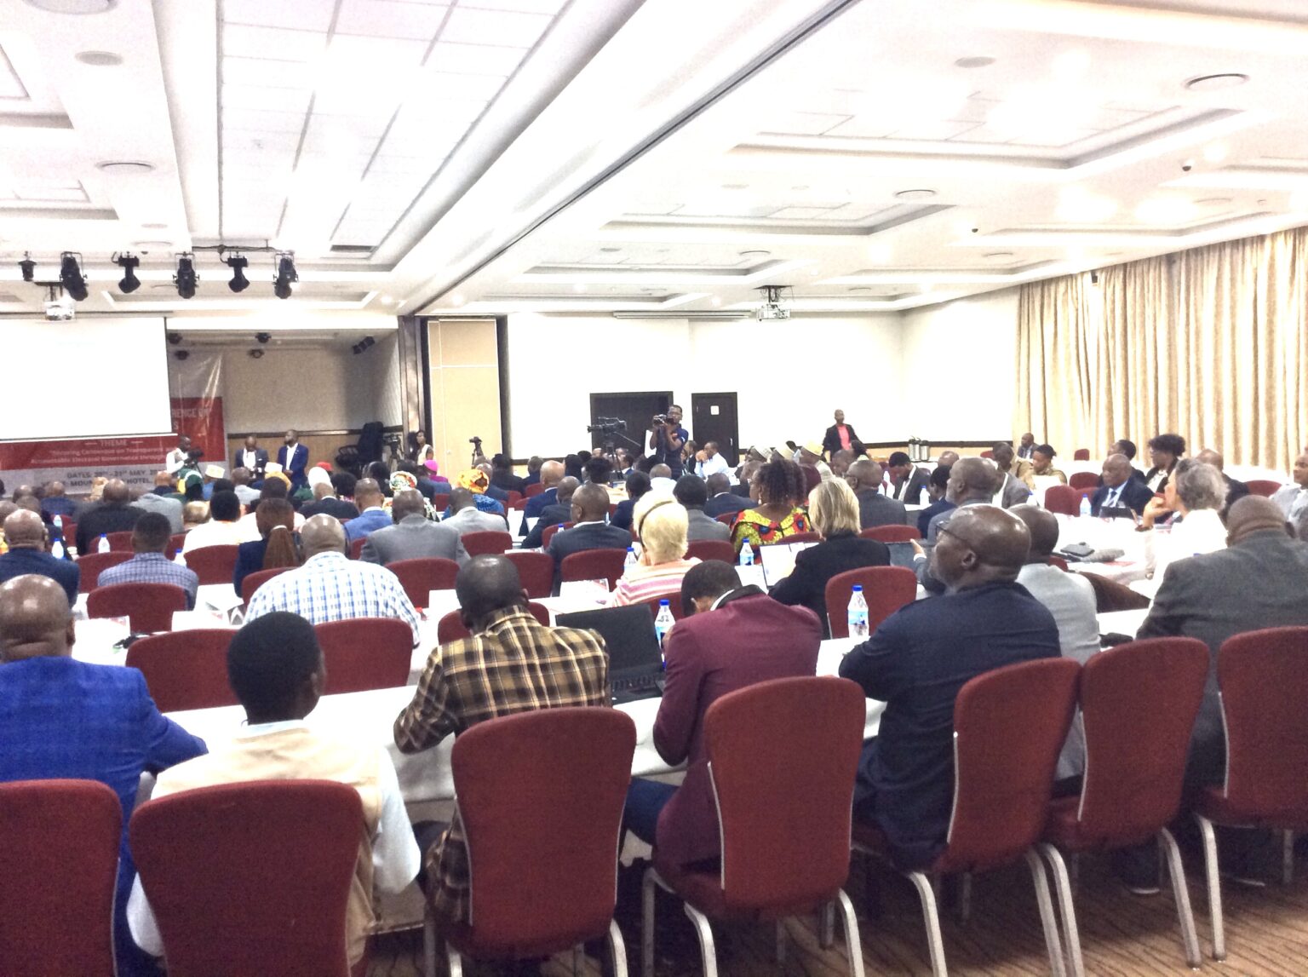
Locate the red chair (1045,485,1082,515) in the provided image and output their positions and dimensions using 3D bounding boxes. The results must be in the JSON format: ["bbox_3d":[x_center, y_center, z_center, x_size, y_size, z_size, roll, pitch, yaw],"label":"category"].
[{"bbox_3d":[3.437,0.444,10.814,0.570,0.910,0.445,-3,3,-20],"label":"red chair"}]

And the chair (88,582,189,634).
[{"bbox_3d":[-2.512,0.898,5.982,0.445,0.910,0.570,-3,3,-20],"label":"chair"}]

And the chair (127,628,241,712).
[{"bbox_3d":[-1.657,0.937,4.419,0.445,0.910,0.570,-3,3,-20],"label":"chair"}]

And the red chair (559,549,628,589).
[{"bbox_3d":[-0.368,0.775,6.833,0.445,0.910,0.570,-3,3,-20],"label":"red chair"}]

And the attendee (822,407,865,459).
[{"bbox_3d":[2.924,-0.337,18.641,0.620,1.786,0.420,-3,3,-16],"label":"attendee"}]

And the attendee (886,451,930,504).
[{"bbox_3d":[2.405,0.283,11.749,0.750,1.250,0.500,-4,3,-31],"label":"attendee"}]

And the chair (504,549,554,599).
[{"bbox_3d":[-0.855,0.798,6.951,0.470,0.920,0.580,-3,3,-20],"label":"chair"}]

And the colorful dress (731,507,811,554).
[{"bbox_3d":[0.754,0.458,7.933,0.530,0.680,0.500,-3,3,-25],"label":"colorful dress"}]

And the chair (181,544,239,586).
[{"bbox_3d":[-3.021,0.835,8.396,0.460,0.930,0.570,-3,3,-20],"label":"chair"}]

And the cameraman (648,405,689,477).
[{"bbox_3d":[0.182,0.041,13.000,0.520,1.800,0.480,0,3,37],"label":"cameraman"}]

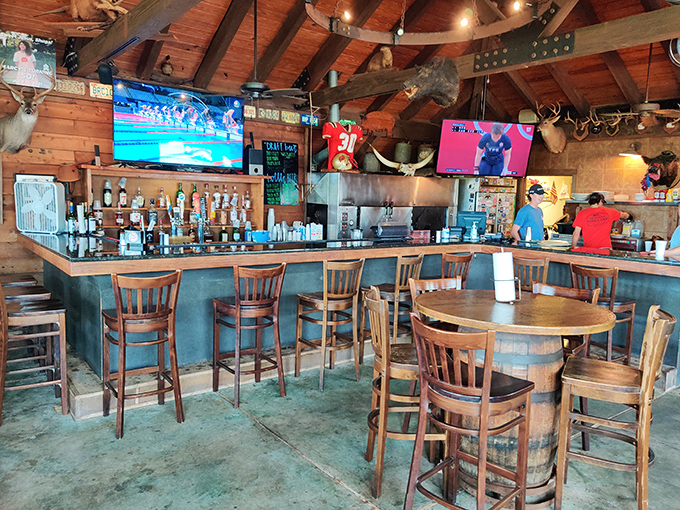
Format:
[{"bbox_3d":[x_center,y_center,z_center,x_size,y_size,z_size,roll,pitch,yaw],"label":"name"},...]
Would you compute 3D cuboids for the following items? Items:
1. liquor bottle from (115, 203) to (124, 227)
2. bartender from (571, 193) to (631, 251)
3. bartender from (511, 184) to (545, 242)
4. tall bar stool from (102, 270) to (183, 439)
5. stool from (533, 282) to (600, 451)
[{"bbox_3d":[-2.567,-0.481,6.173,0.095,0.270,0.090,-3,8,-38],"label":"liquor bottle"},{"bbox_3d":[3.160,0.132,6.561,0.680,1.770,0.450,6,8,34],"label":"bartender"},{"bbox_3d":[2.427,0.026,6.911,0.360,1.840,0.500,5,7,28],"label":"bartender"},{"bbox_3d":[-1.384,0.630,3.688,0.460,1.080,0.465,-3,8,-38],"label":"tall bar stool"},{"bbox_3d":[1.363,0.742,3.391,0.440,1.082,0.465,5,7,33],"label":"stool"}]

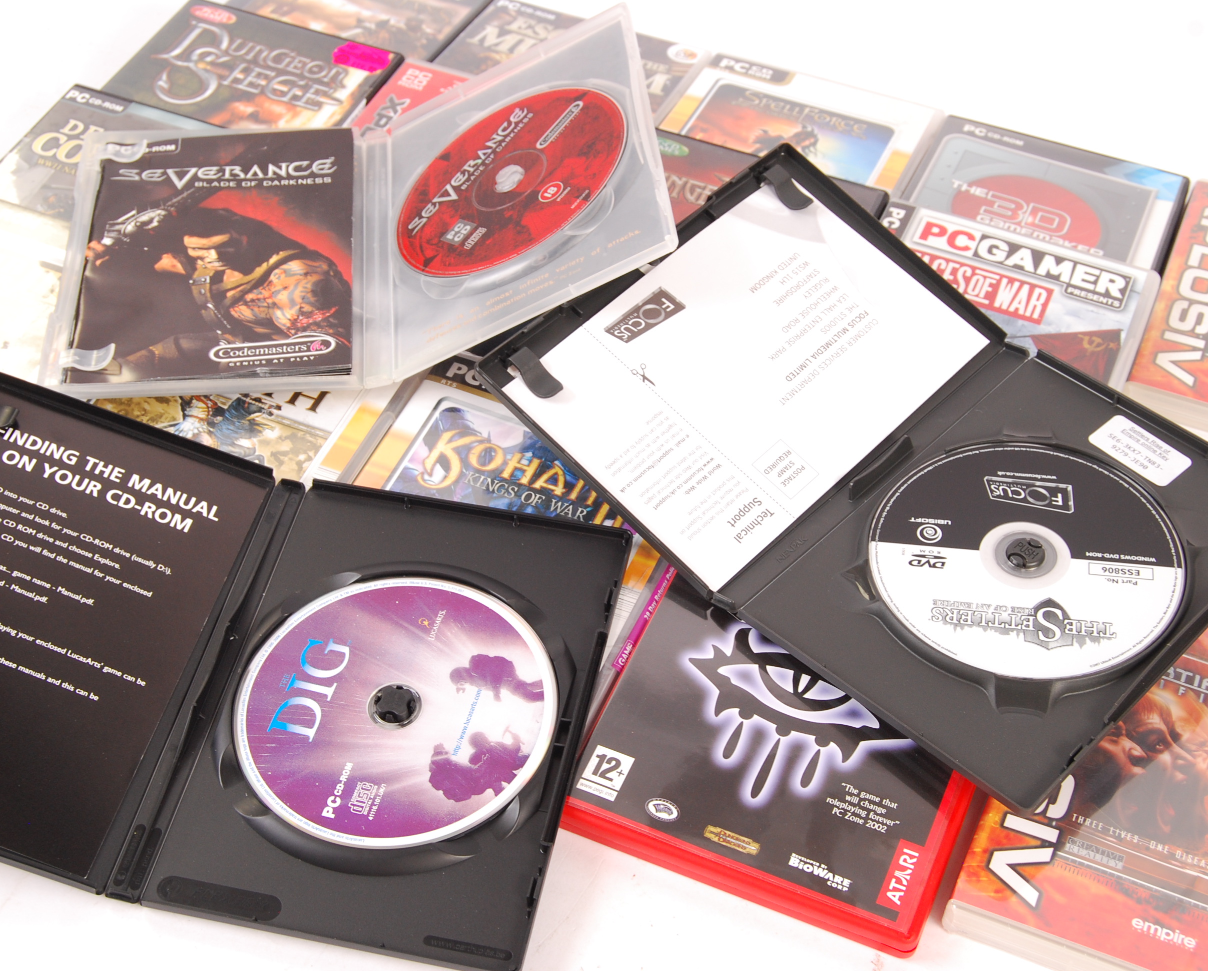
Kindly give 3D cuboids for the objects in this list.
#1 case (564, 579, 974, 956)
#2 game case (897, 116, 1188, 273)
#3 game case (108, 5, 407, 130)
[{"bbox_3d":[0.080,0.078,0.721,0.135,0.015,0.190,18,48,14],"label":"case"},{"bbox_3d":[0.213,-0.120,0.945,0.135,0.015,0.190,18,45,15],"label":"game case"},{"bbox_3d":[-0.210,-0.189,0.989,0.135,0.015,0.190,18,50,14],"label":"game case"}]

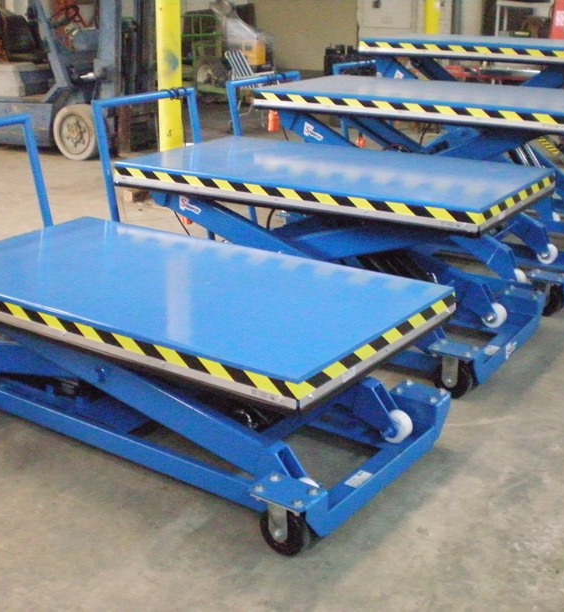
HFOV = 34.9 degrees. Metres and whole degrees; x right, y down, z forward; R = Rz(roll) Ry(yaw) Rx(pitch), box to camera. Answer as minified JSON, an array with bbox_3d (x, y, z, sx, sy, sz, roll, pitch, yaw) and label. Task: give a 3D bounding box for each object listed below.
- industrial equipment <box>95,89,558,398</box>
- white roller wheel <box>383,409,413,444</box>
[{"bbox_3d":[0.165,-0.411,4.420,2.083,1.101,1.030,12,23,30],"label":"industrial equipment"},{"bbox_3d":[0.419,0.439,3.247,0.115,0.115,0.047,13,24,33],"label":"white roller wheel"}]

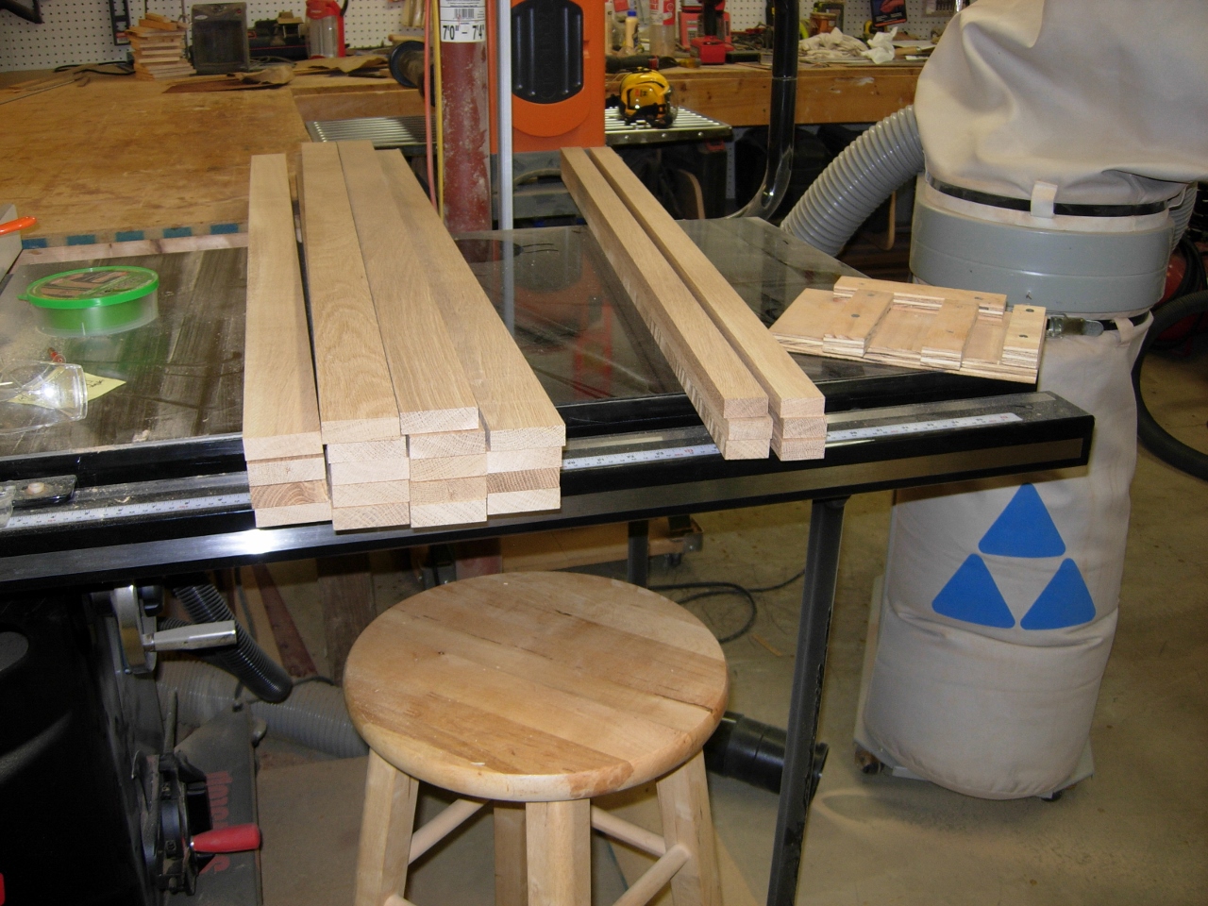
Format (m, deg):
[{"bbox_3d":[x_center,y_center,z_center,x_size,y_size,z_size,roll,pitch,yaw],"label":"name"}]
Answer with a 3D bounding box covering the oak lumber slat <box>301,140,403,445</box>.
[{"bbox_3d":[-0.305,-0.245,1.411,0.054,0.017,1.218,-5,23,-12],"label":"oak lumber slat"}]

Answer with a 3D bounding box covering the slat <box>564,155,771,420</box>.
[{"bbox_3d":[0.030,-0.269,1.553,0.036,0.017,1.209,-3,23,-7],"label":"slat"}]

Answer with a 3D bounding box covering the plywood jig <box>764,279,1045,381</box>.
[{"bbox_3d":[0.312,-0.126,1.276,0.265,0.036,0.220,9,25,19],"label":"plywood jig"}]

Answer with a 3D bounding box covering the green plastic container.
[{"bbox_3d":[-0.549,-0.164,1.357,0.144,0.042,0.142,-6,24,-14],"label":"green plastic container"}]

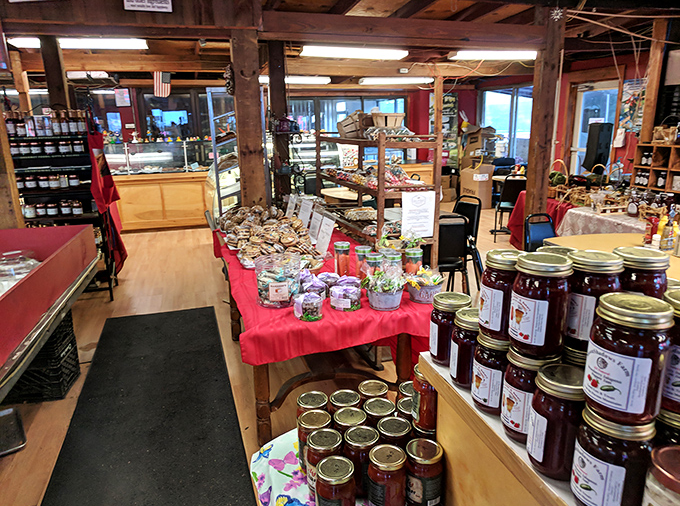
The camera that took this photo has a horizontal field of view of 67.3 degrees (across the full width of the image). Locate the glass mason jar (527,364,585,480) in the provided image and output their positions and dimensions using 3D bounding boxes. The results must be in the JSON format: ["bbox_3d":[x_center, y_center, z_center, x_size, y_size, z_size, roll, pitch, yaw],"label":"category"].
[{"bbox_3d":[0.289,0.220,0.665,0.080,0.128,0.080,-1,16,0],"label":"glass mason jar"}]

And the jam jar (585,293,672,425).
[{"bbox_3d":[0.319,0.116,0.568,0.079,0.128,0.079,-8,17,-30],"label":"jam jar"}]

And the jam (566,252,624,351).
[{"bbox_3d":[0.371,0.068,0.758,0.079,0.128,0.079,-2,15,-11],"label":"jam"}]

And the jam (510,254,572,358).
[{"bbox_3d":[0.293,0.075,0.747,0.080,0.135,0.080,-1,16,0],"label":"jam"}]

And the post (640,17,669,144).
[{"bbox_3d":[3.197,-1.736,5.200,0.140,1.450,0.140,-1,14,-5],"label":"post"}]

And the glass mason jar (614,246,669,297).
[{"bbox_3d":[0.450,0.063,0.778,0.079,0.128,0.079,0,14,-3],"label":"glass mason jar"}]

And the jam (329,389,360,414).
[{"bbox_3d":[0.014,0.411,1.240,0.078,0.130,0.078,-8,17,-26],"label":"jam"}]

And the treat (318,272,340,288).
[{"bbox_3d":[-0.056,0.165,2.648,0.120,0.085,0.120,-1,16,-1],"label":"treat"}]

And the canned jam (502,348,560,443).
[{"bbox_3d":[0.292,0.206,0.783,0.080,0.135,0.080,-1,16,0],"label":"canned jam"}]

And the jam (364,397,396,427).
[{"bbox_3d":[0.091,0.411,1.170,0.078,0.130,0.078,0,16,4],"label":"jam"}]

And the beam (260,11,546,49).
[{"bbox_3d":[0.750,-2.277,5.243,3.180,0.240,0.150,-6,16,-17],"label":"beam"}]

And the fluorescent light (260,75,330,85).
[{"bbox_3d":[-0.718,-2.440,7.200,1.220,0.090,0.180,-6,16,-17],"label":"fluorescent light"}]

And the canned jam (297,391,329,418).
[{"bbox_3d":[-0.062,0.404,1.204,0.078,0.130,0.078,-2,16,-4],"label":"canned jam"}]

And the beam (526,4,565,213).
[{"bbox_3d":[1.976,-1.027,5.014,0.155,2.491,0.155,-5,16,-17],"label":"beam"}]

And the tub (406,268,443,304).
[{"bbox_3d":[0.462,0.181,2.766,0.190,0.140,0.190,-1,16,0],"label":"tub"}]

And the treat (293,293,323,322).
[{"bbox_3d":[-0.160,0.270,2.568,0.140,0.100,0.140,-2,16,-4],"label":"treat"}]

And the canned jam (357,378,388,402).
[{"bbox_3d":[0.083,0.389,1.249,0.078,0.130,0.078,0,16,4],"label":"canned jam"}]

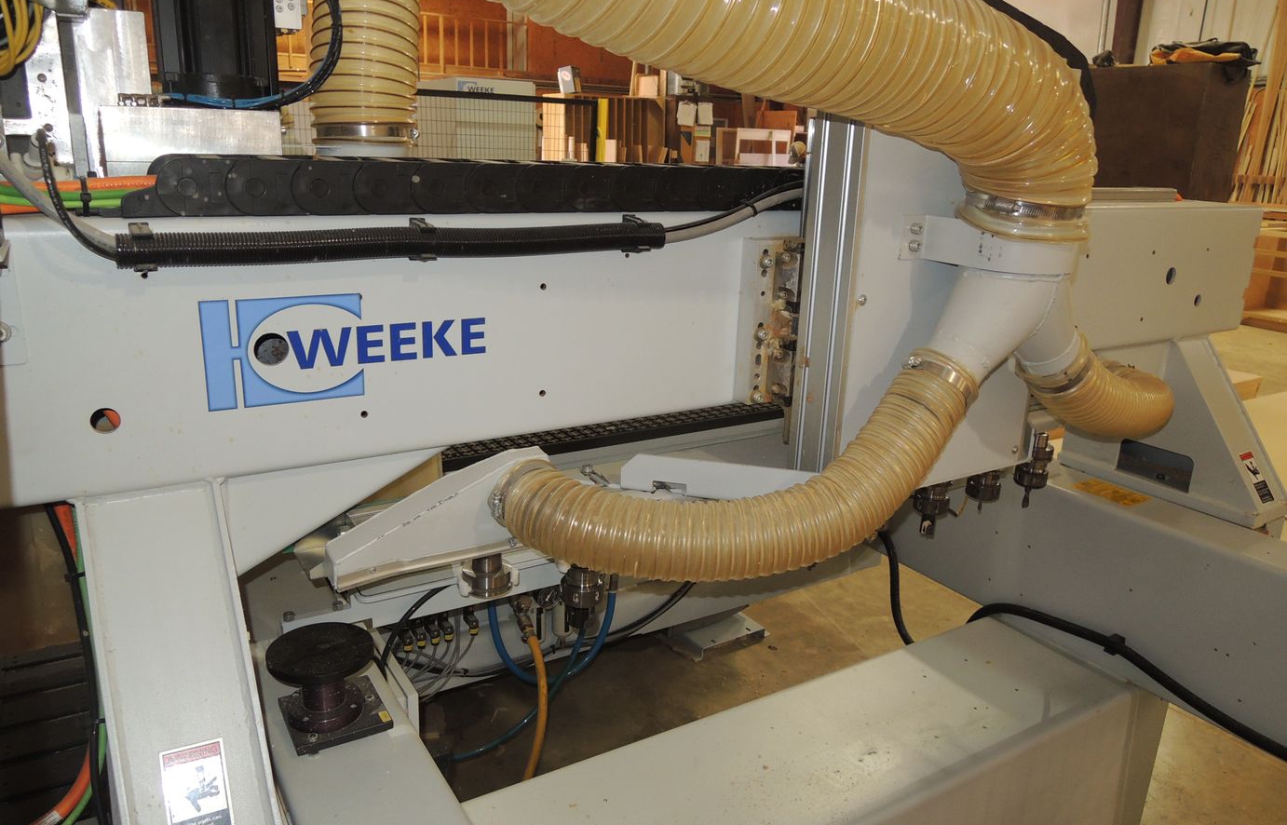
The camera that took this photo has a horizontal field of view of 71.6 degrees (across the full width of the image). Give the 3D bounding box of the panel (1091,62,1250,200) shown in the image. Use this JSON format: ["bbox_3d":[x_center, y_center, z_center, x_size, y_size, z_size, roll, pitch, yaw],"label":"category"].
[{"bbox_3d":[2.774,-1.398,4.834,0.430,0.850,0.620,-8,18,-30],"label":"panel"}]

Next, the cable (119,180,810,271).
[{"bbox_3d":[-0.148,-0.238,1.091,0.880,0.103,0.052,-8,18,-30],"label":"cable"}]

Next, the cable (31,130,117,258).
[{"bbox_3d":[-0.544,-0.206,0.858,0.058,0.124,0.055,-8,18,-30],"label":"cable"}]

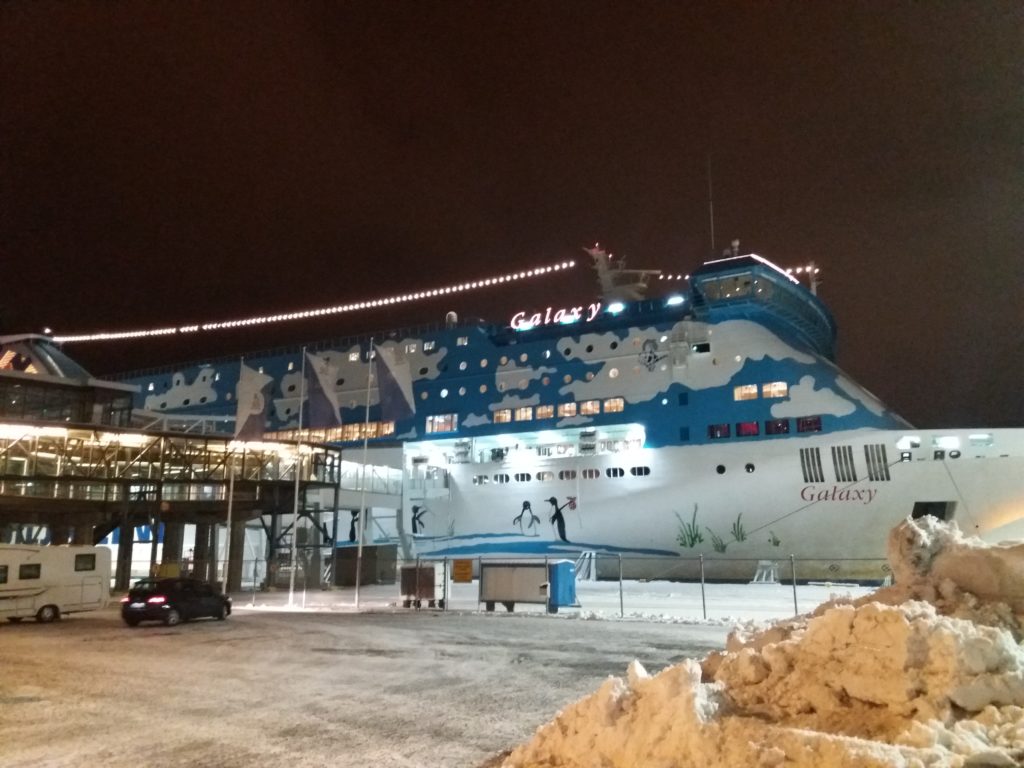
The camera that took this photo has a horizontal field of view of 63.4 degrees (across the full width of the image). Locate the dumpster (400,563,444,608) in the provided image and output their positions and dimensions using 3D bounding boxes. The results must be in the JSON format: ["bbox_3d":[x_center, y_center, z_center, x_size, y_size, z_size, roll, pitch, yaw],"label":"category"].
[{"bbox_3d":[-3.924,9.066,37.649,1.750,2.100,1.400,-5,-13,22],"label":"dumpster"}]

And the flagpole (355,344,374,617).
[{"bbox_3d":[-6.709,3.875,37.868,0.170,12.360,0.170,1,-12,0],"label":"flagpole"}]

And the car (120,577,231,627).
[{"bbox_3d":[-11.660,7.615,29.160,1.800,1.480,4.300,-3,-12,14],"label":"car"}]

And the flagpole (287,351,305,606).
[{"bbox_3d":[-10.138,4.220,39.324,0.170,12.270,0.170,0,-12,0],"label":"flagpole"}]

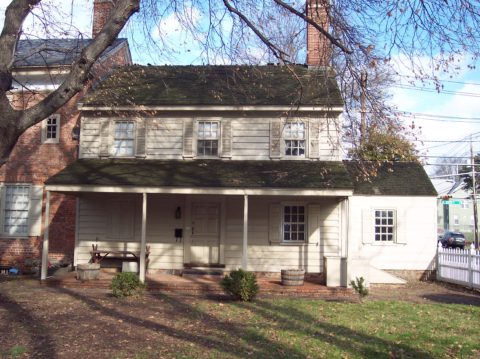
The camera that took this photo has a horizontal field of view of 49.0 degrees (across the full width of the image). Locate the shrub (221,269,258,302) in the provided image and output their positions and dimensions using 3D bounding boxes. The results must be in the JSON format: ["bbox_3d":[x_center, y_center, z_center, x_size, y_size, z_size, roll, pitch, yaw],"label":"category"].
[{"bbox_3d":[0.000,2.753,13.800,0.950,0.840,0.920,1,-4,5],"label":"shrub"}]

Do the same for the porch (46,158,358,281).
[{"bbox_3d":[-1.152,1.173,15.837,8.680,3.828,2.512,1,-4,5],"label":"porch"}]

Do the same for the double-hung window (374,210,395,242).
[{"bbox_3d":[5.006,1.625,18.200,0.740,1.150,0.120,1,-4,5],"label":"double-hung window"}]

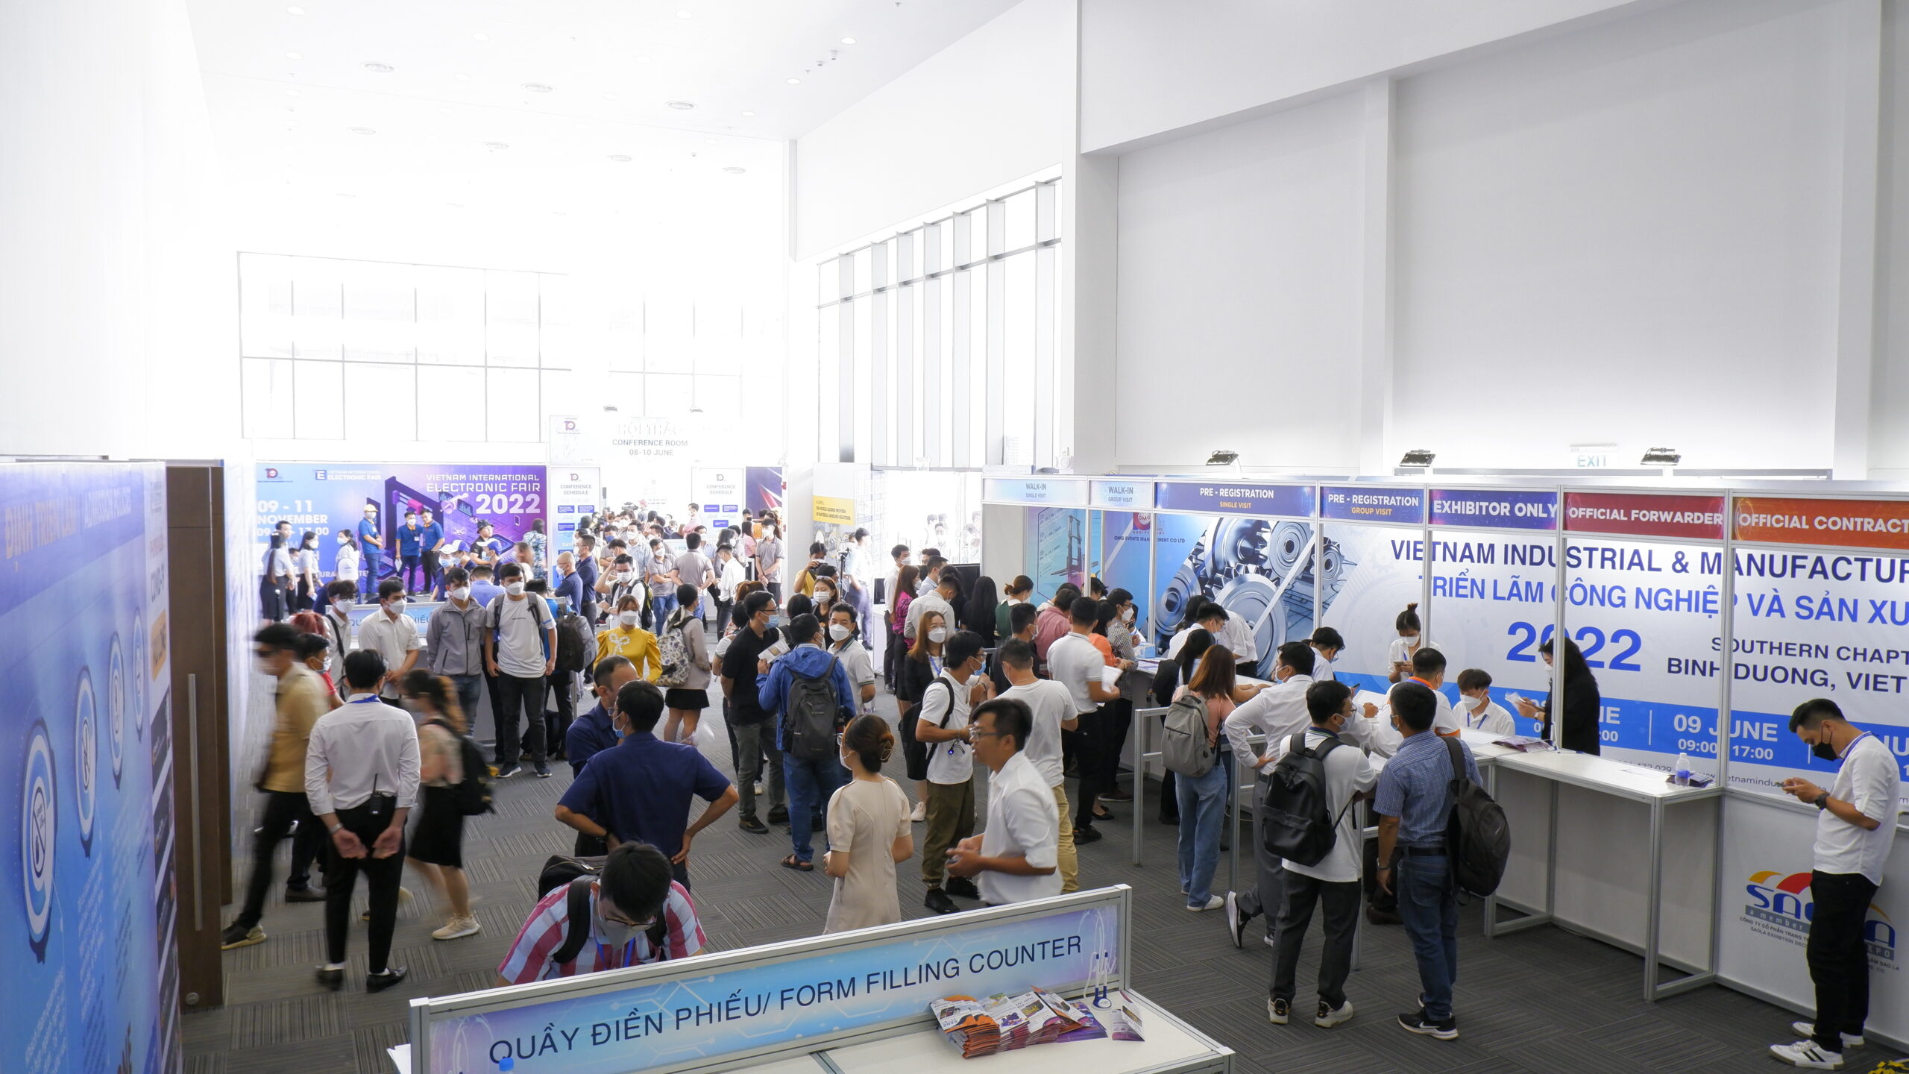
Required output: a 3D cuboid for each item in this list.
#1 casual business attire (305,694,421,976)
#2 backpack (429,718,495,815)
[{"bbox_3d":[-3.022,1.517,6.255,0.570,1.450,0.360,-1,4,-19],"label":"casual business attire"},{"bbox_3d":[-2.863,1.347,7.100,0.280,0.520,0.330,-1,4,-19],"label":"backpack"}]

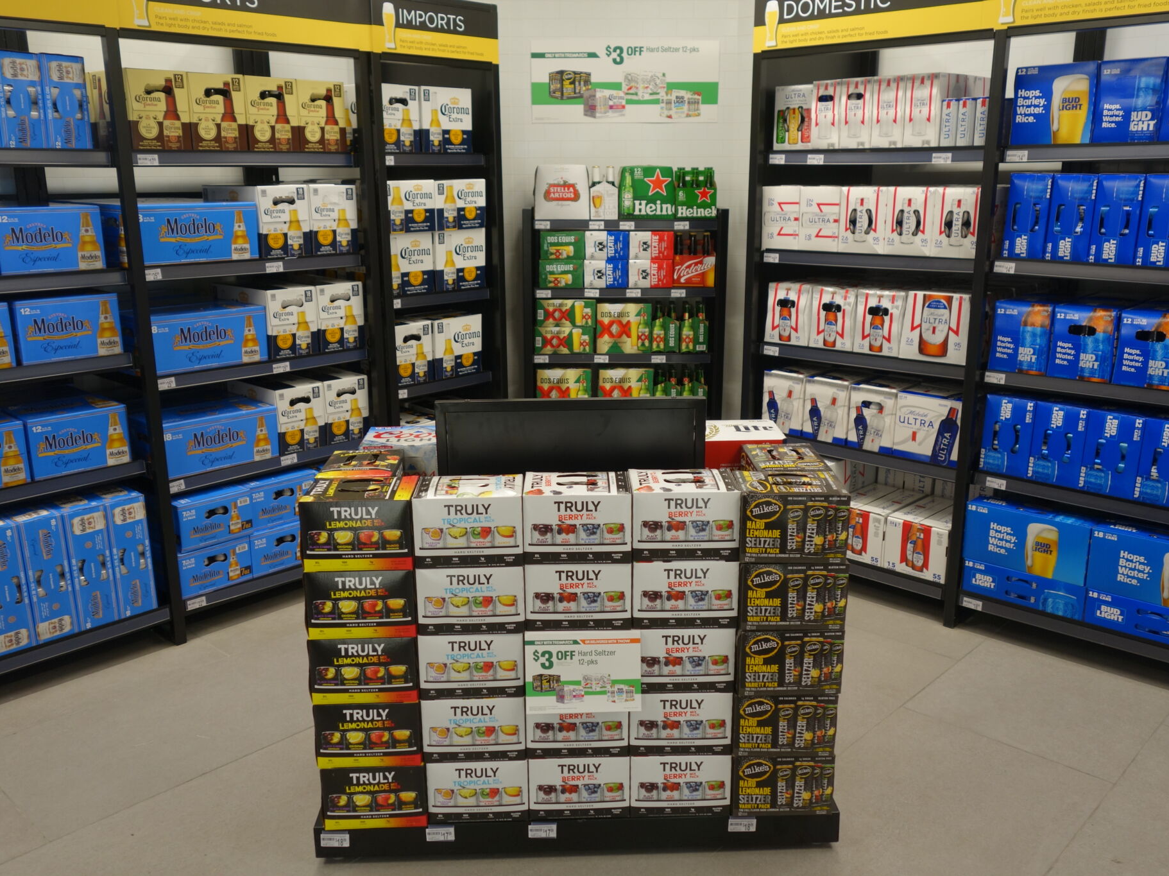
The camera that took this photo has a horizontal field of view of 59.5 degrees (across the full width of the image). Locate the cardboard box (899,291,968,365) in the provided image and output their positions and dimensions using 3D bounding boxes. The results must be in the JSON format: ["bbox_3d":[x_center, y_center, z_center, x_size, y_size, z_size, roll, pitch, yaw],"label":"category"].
[{"bbox_3d":[1.247,-0.389,3.503,0.240,0.234,0.184,13,19,41],"label":"cardboard box"}]

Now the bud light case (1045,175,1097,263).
[{"bbox_3d":[1.541,-0.682,3.164,0.126,0.261,0.200,12,19,41],"label":"bud light case"}]

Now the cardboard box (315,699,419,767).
[{"bbox_3d":[-0.487,0.645,2.374,0.233,0.157,0.174,-1,14,-3],"label":"cardboard box"}]

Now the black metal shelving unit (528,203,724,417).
[{"bbox_3d":[0.194,-0.402,4.954,0.917,1.398,0.460,0,15,1],"label":"black metal shelving unit"}]

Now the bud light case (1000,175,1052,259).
[{"bbox_3d":[1.470,-0.717,3.300,0.130,0.266,0.200,13,20,42],"label":"bud light case"}]

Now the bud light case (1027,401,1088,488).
[{"bbox_3d":[1.569,0.014,3.303,0.153,0.268,0.200,13,19,41],"label":"bud light case"}]

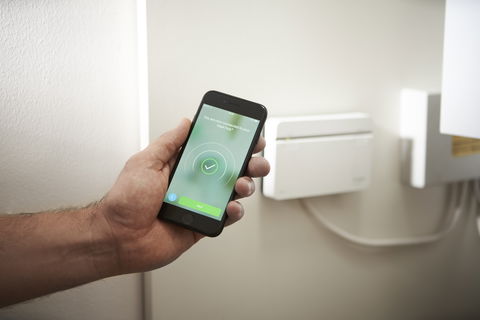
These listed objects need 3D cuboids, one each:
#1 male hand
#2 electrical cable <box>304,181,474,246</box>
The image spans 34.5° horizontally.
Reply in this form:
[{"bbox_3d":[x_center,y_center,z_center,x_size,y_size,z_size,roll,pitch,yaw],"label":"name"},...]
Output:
[{"bbox_3d":[-0.055,0.035,0.748,0.158,0.143,0.095,-1,-6,9],"label":"male hand"},{"bbox_3d":[0.203,0.079,1.046,0.294,0.083,0.030,-5,9,-30],"label":"electrical cable"}]

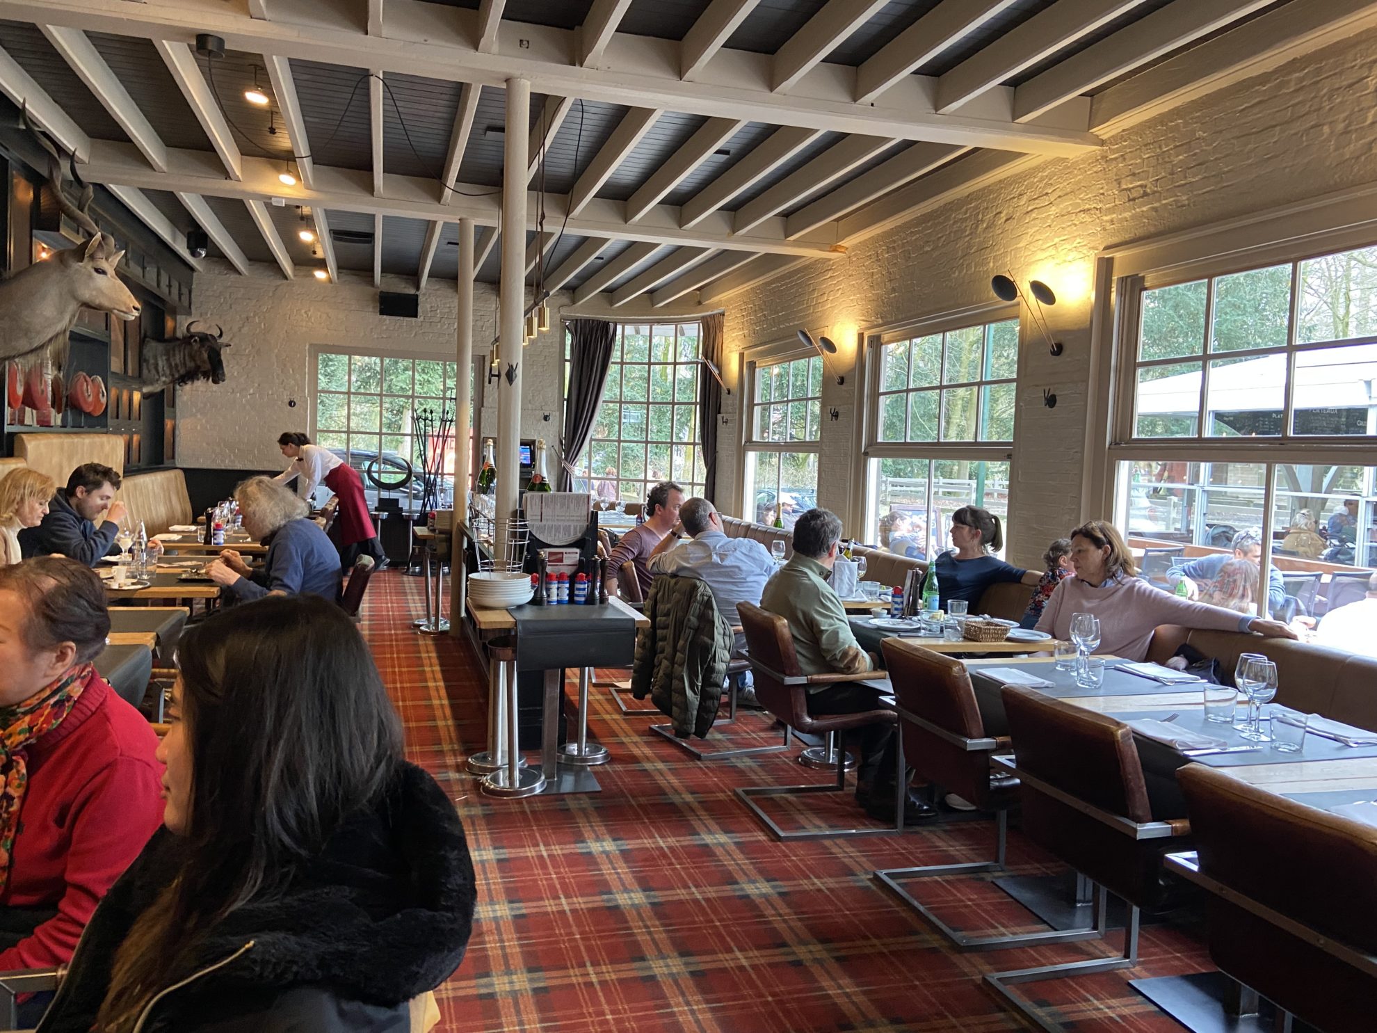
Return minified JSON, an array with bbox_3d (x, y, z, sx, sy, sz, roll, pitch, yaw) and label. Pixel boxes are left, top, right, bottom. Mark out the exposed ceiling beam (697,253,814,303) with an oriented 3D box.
[{"bbox_3d":[0.720,-2.482,10.554,0.080,0.170,3.700,1,4,-17],"label":"exposed ceiling beam"}]

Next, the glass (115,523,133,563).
[{"bbox_3d":[-3.142,0.148,5.760,0.095,0.213,0.095,1,4,-17],"label":"glass"}]

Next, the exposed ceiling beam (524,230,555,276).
[{"bbox_3d":[-1.549,-2.553,10.256,0.065,0.170,4.400,1,4,-17],"label":"exposed ceiling beam"}]

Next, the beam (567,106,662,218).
[{"bbox_3d":[-0.498,-2.299,6.600,0.053,0.178,2.864,1,4,-17],"label":"beam"}]

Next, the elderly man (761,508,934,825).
[{"bbox_3d":[0.623,0.599,4.310,0.720,1.270,0.550,1,4,-18],"label":"elderly man"}]

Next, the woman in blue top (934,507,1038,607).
[{"bbox_3d":[1.288,0.573,5.014,0.720,1.240,0.620,0,4,-32],"label":"woman in blue top"}]

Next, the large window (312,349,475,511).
[{"bbox_3d":[-3.466,-0.989,12.239,1.894,1.865,0.118,1,4,-17],"label":"large window"}]

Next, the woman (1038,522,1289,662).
[{"bbox_3d":[1.847,0.661,4.231,0.720,1.250,1.080,0,4,-37],"label":"woman"}]

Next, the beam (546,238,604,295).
[{"bbox_3d":[-1.098,-2.465,10.089,0.060,0.177,4.133,1,4,-17],"label":"beam"}]

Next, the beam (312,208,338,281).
[{"bbox_3d":[-3.300,-2.515,9.433,0.060,0.177,4.133,1,4,-17],"label":"beam"}]

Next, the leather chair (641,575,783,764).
[{"bbox_3d":[0.183,0.743,5.447,0.530,0.850,0.600,1,4,-26],"label":"leather chair"}]

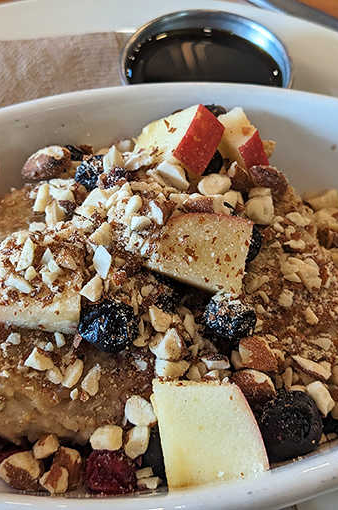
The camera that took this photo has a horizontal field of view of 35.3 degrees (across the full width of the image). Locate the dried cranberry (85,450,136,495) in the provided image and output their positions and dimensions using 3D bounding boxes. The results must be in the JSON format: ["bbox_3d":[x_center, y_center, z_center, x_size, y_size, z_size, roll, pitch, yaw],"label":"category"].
[{"bbox_3d":[-0.015,0.057,0.140,0.013,0.009,0.011,2,59,0],"label":"dried cranberry"}]

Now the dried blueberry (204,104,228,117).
[{"bbox_3d":[0.016,-0.049,0.190,0.012,0.009,0.011,2,59,0],"label":"dried blueberry"}]

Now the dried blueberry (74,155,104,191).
[{"bbox_3d":[-0.025,-0.026,0.172,0.011,0.011,0.012,2,59,0],"label":"dried blueberry"}]

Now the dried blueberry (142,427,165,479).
[{"bbox_3d":[-0.001,0.054,0.145,0.014,0.012,0.013,2,59,0],"label":"dried blueberry"}]

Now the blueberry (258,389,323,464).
[{"bbox_3d":[0.033,0.046,0.142,0.017,0.017,0.018,2,59,0],"label":"blueberry"}]

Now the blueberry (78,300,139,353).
[{"bbox_3d":[-0.017,0.019,0.145,0.017,0.013,0.015,2,59,0],"label":"blueberry"}]

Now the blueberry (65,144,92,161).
[{"bbox_3d":[-0.032,-0.035,0.185,0.012,0.009,0.010,2,59,0],"label":"blueberry"}]

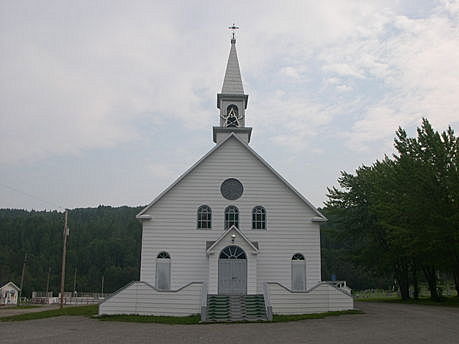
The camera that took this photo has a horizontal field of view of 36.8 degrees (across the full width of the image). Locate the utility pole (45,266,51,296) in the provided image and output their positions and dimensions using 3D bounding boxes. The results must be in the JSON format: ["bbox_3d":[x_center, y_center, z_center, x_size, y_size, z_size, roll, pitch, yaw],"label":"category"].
[{"bbox_3d":[-25.789,15.980,98.406,0.250,4.652,0.250,2,-10,-3],"label":"utility pole"}]

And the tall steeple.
[{"bbox_3d":[0.216,-5.956,47.462,2.639,8.932,2.639,1,-10,-3],"label":"tall steeple"}]

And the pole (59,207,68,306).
[{"bbox_3d":[-14.794,7.786,61.755,0.300,8.720,0.300,1,-10,-3],"label":"pole"}]

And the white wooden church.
[{"bbox_3d":[-0.308,0.313,50.897,14.920,20.097,21.569,1,-10,-3],"label":"white wooden church"}]

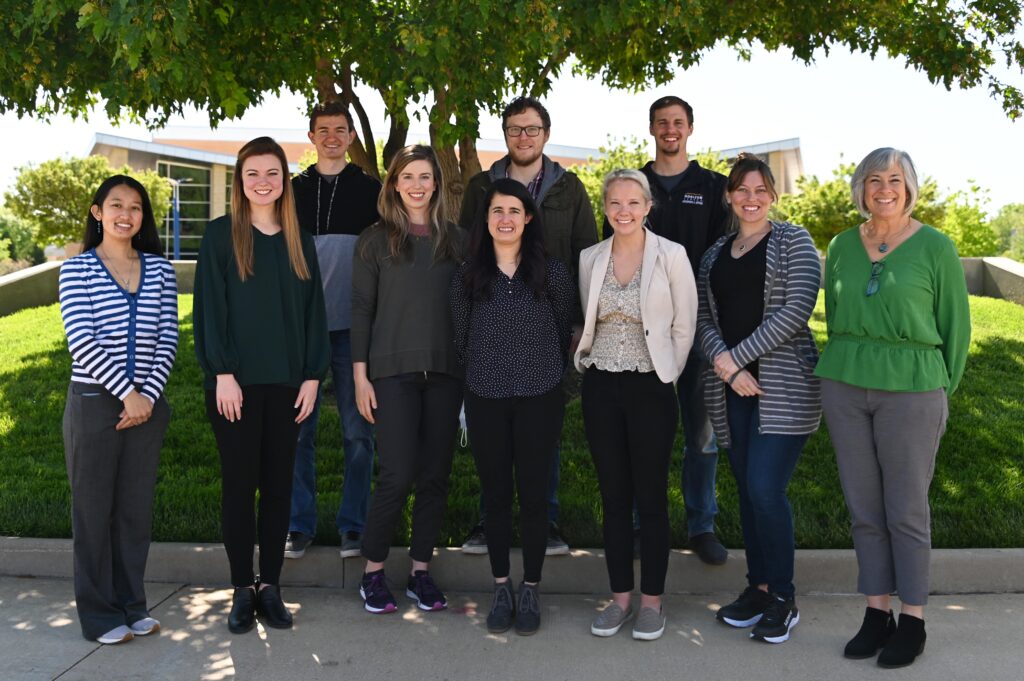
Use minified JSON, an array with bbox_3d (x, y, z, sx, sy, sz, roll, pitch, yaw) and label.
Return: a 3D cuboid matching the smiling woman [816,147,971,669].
[{"bbox_3d":[1.256,0.214,3.275,0.470,1.680,0.340,3,5,34],"label":"smiling woman"}]

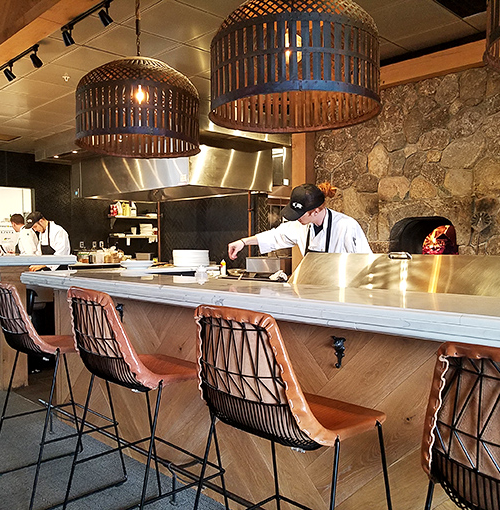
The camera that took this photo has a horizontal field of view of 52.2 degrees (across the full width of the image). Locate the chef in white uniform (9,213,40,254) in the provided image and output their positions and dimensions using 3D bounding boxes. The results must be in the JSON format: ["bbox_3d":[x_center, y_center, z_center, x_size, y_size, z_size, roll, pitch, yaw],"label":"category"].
[{"bbox_3d":[-2.778,0.243,6.314,0.500,1.511,0.500,0,2,25],"label":"chef in white uniform"}]

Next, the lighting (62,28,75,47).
[{"bbox_3d":[-1.382,-1.656,3.889,0.075,0.150,0.115,1,3,44],"label":"lighting"}]

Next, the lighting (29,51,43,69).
[{"bbox_3d":[-1.829,-1.667,4.355,0.075,0.150,0.115,1,3,44],"label":"lighting"}]

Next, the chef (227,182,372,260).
[{"bbox_3d":[0.367,0.313,3.293,0.850,1.510,0.550,1,3,44],"label":"chef"}]

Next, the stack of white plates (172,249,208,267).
[{"bbox_3d":[-0.482,0.026,4.150,0.288,0.128,0.288,1,2,44],"label":"stack of white plates"}]

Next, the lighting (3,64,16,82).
[{"bbox_3d":[-2.220,-1.675,4.713,0.075,0.150,0.115,1,3,44],"label":"lighting"}]

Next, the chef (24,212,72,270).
[{"bbox_3d":[-2.133,0.274,5.514,0.500,1.489,0.550,-2,3,-40],"label":"chef"}]

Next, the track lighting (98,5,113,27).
[{"bbox_3d":[-0.994,-1.648,3.513,0.075,0.150,0.115,1,3,44],"label":"track lighting"}]

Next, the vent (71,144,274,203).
[{"bbox_3d":[-1.518,-1.531,9.999,3.390,0.713,1.980,1,3,44],"label":"vent"}]

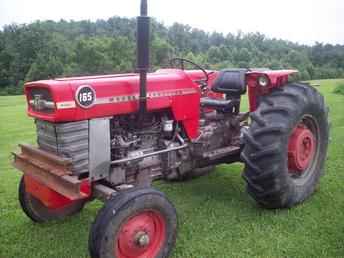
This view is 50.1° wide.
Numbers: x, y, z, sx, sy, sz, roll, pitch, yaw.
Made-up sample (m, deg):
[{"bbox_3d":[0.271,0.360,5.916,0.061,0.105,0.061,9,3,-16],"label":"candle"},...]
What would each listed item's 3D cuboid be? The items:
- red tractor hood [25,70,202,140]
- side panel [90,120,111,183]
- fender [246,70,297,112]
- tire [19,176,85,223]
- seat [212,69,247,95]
[{"bbox_3d":[-0.447,-0.188,3.338,1.580,0.700,0.520,-8,13,-43],"label":"red tractor hood"},{"bbox_3d":[-0.582,0.163,2.954,0.195,0.510,0.040,-8,13,-43],"label":"side panel"},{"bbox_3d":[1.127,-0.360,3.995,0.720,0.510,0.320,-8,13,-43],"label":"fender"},{"bbox_3d":[-1.177,0.628,3.700,0.675,0.675,0.190,-8,13,-43],"label":"tire"},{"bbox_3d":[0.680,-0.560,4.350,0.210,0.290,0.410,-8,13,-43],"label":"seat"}]

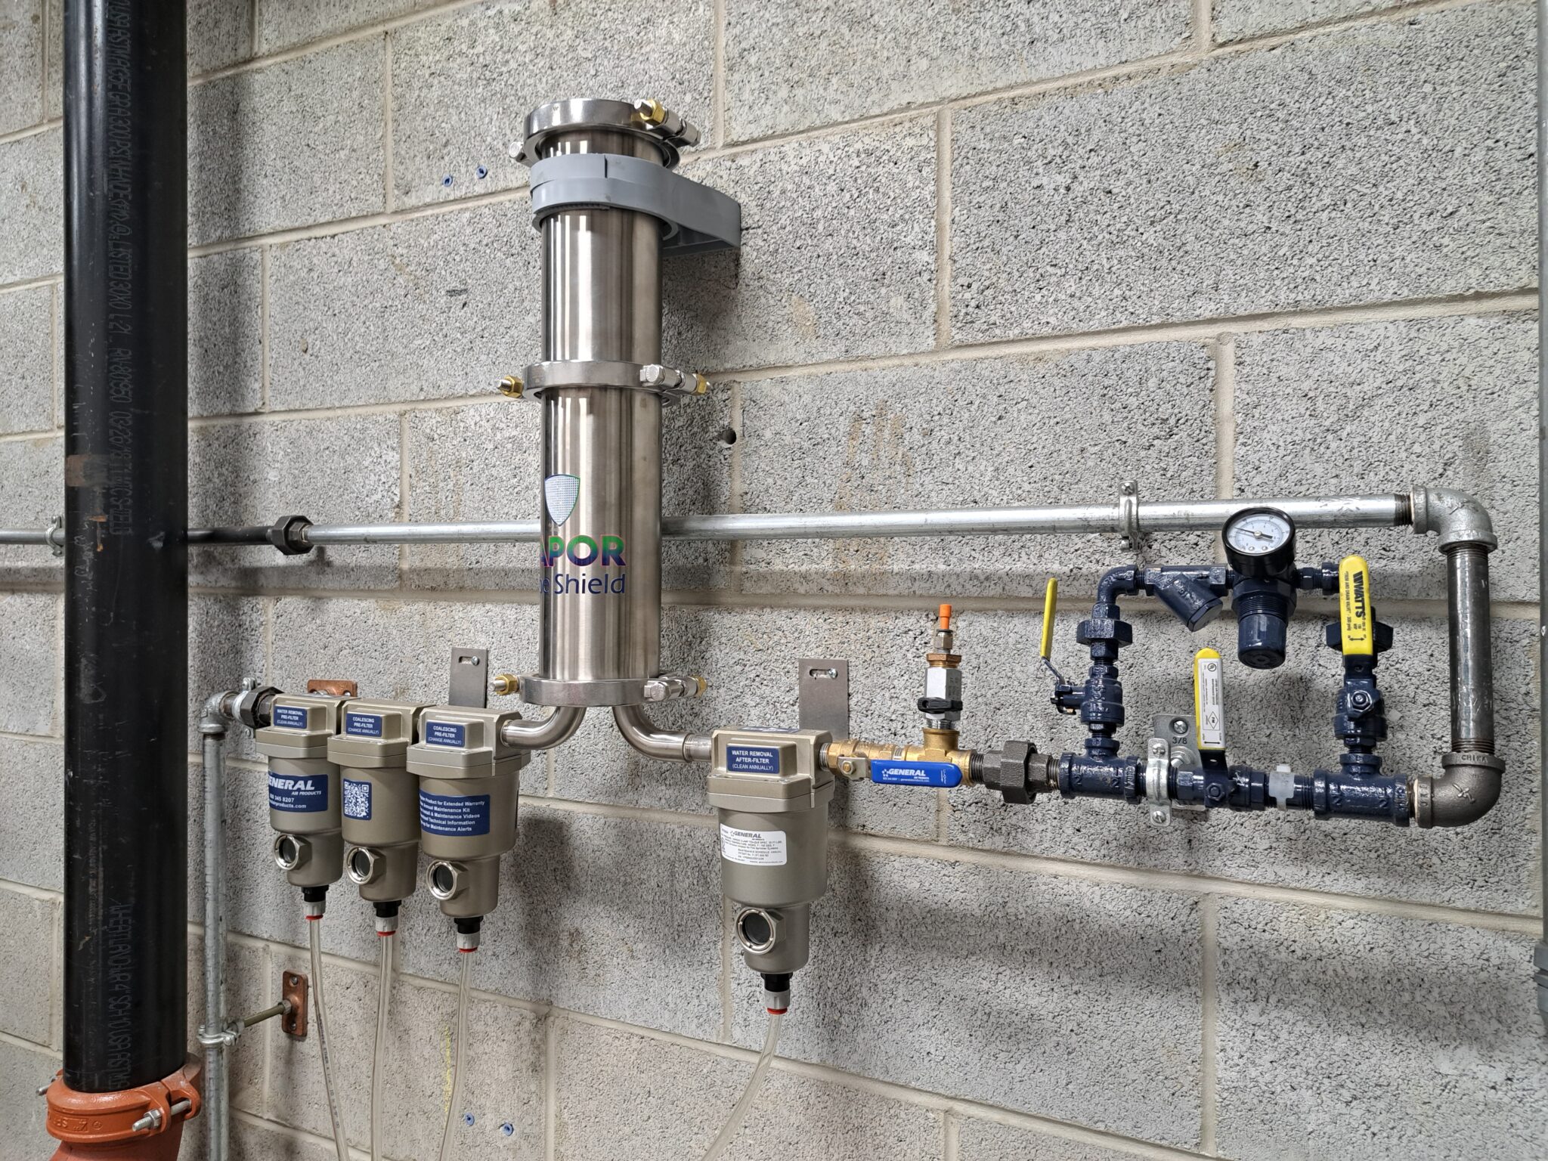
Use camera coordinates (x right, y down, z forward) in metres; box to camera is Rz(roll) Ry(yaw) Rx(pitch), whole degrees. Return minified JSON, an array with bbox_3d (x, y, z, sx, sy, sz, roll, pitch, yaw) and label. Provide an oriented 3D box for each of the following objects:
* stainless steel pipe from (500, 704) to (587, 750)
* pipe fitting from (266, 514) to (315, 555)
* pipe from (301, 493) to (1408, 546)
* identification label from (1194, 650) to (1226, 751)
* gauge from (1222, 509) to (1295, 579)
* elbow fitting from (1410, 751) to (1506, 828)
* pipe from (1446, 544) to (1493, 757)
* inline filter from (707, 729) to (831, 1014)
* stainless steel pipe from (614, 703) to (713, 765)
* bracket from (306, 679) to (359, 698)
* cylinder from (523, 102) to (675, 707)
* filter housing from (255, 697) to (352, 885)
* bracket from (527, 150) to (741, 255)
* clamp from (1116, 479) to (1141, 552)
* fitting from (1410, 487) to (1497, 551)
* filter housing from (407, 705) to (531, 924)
[{"bbox_3d":[-0.202,0.125,0.939,0.094,0.045,0.022,0,1,27],"label":"stainless steel pipe"},{"bbox_3d":[-0.523,-0.050,1.159,0.046,0.044,0.044,0,1,27],"label":"pipe fitting"},{"bbox_3d":[-0.046,-0.047,0.921,1.030,0.021,0.021,0,1,27],"label":"pipe"},{"bbox_3d":[0.274,0.075,0.673,0.017,0.061,0.006,-2,-4,27],"label":"identification label"},{"bbox_3d":[0.303,-0.022,0.669,0.041,0.041,0.026,0,-38,27],"label":"gauge"},{"bbox_3d":[0.406,0.124,0.636,0.044,0.044,0.032,0,-12,27],"label":"elbow fitting"},{"bbox_3d":[0.421,0.041,0.648,0.021,0.131,0.021,0,-12,27],"label":"pipe"},{"bbox_3d":[0.000,0.227,0.838,0.090,0.221,0.088,0,1,27],"label":"inline filter"},{"bbox_3d":[-0.089,0.121,0.883,0.107,0.053,0.023,0,1,27],"label":"stainless steel pipe"},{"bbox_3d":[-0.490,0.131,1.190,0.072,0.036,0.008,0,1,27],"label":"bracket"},{"bbox_3d":[-0.147,-0.140,0.914,0.128,0.479,0.128,0,1,0],"label":"cylinder"},{"bbox_3d":[-0.457,0.207,1.063,0.090,0.186,0.088,0,1,27],"label":"filter housing"},{"bbox_3d":[-0.136,-0.313,0.922,0.148,0.043,0.154,0,1,27],"label":"bracket"},{"bbox_3d":[0.250,-0.046,0.758,0.013,0.051,0.030,0,1,27],"label":"clamp"},{"bbox_3d":[0.432,-0.039,0.681,0.046,0.044,0.031,0,1,27],"label":"fitting"},{"bbox_3d":[-0.277,0.212,0.976,0.093,0.191,0.090,0,1,27],"label":"filter housing"}]

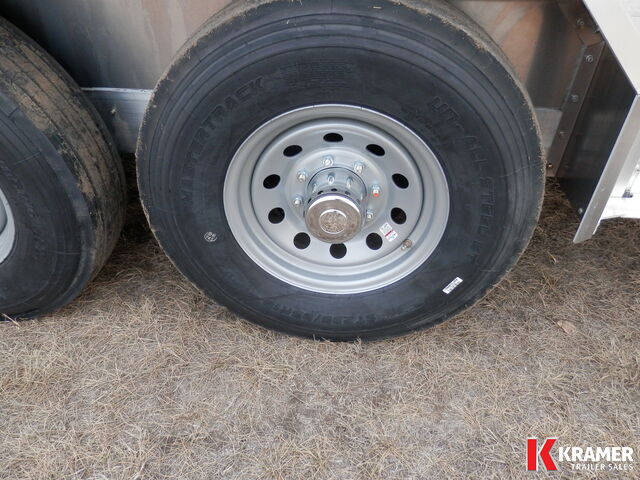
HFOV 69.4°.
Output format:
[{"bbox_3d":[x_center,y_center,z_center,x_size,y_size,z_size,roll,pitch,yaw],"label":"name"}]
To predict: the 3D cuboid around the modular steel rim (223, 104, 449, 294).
[{"bbox_3d":[0.034,-0.096,0.969,0.443,0.443,0.165,5,38,3],"label":"modular steel rim"}]

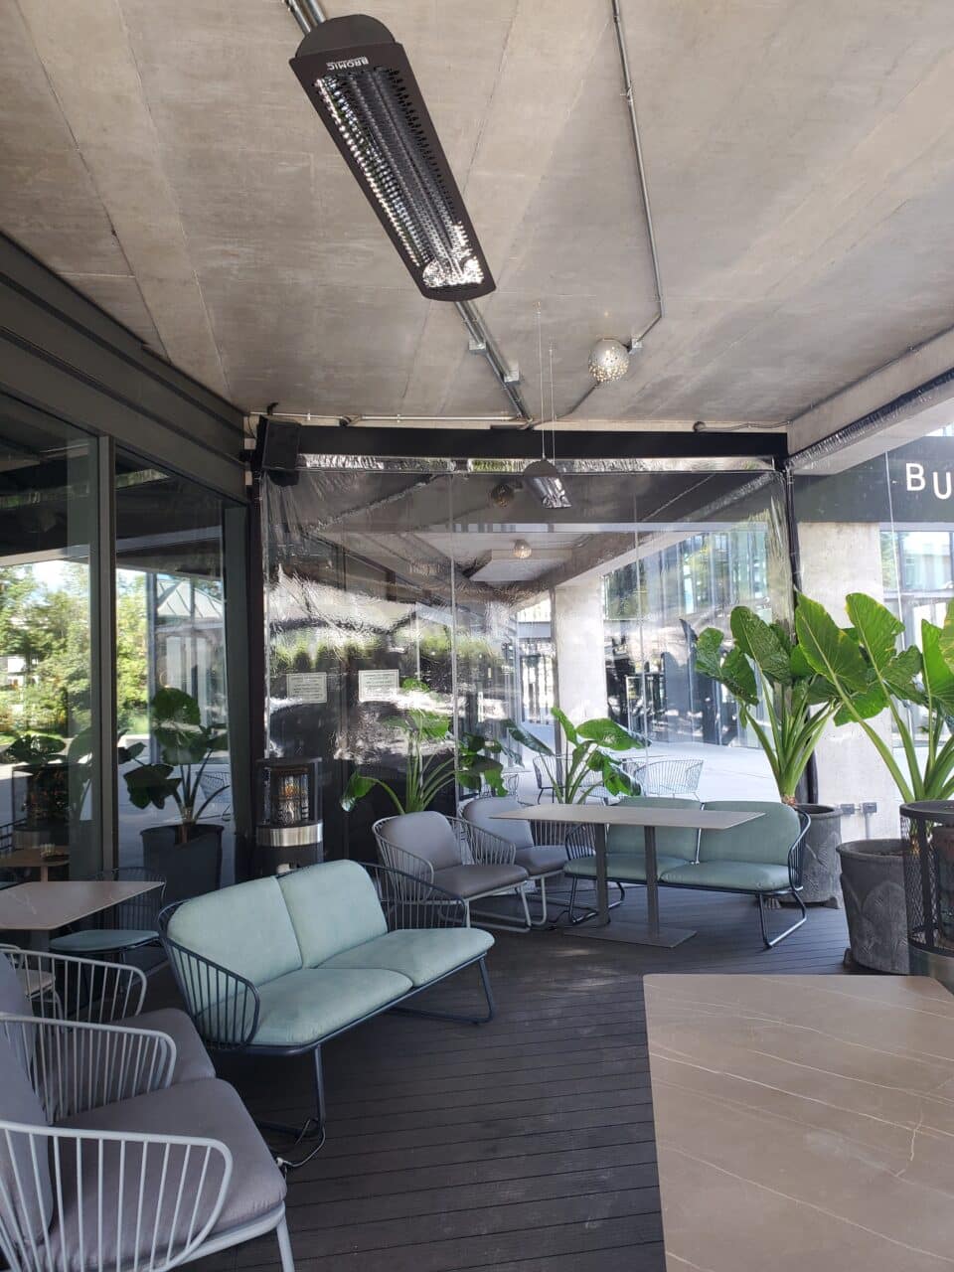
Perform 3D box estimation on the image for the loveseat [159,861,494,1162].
[{"bbox_3d":[-0.570,1.431,4.158,0.770,0.775,1.520,-4,-4,28],"label":"loveseat"}]

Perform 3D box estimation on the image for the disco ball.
[{"bbox_3d":[0.820,-1.706,5.914,0.255,0.265,0.255,-2,-4,0],"label":"disco ball"}]

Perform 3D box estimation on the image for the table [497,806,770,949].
[{"bbox_3d":[0.951,1.513,6.067,1.582,0.741,0.714,-4,-4,33],"label":"table"}]

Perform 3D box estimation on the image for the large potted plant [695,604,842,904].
[{"bbox_3d":[2.132,0.833,6.857,1.120,2.113,1.000,-2,-4,0],"label":"large potted plant"}]

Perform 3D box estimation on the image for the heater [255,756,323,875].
[{"bbox_3d":[-1.218,1.390,6.279,0.440,1.163,0.440,-2,-4,0],"label":"heater"}]

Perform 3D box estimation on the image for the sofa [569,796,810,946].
[{"bbox_3d":[1.369,1.497,6.319,1.520,0.775,0.770,-4,-4,35],"label":"sofa"}]

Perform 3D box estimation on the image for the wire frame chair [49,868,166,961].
[{"bbox_3d":[-1.709,1.504,4.580,0.560,0.760,0.570,-3,-4,16],"label":"wire frame chair"}]

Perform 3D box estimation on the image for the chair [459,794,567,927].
[{"bbox_3d":[0.390,1.569,6.937,0.770,0.775,0.820,-5,-5,41],"label":"chair"}]

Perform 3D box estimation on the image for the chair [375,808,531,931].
[{"bbox_3d":[-0.149,1.542,6.196,0.770,0.775,0.830,-5,-4,38],"label":"chair"}]

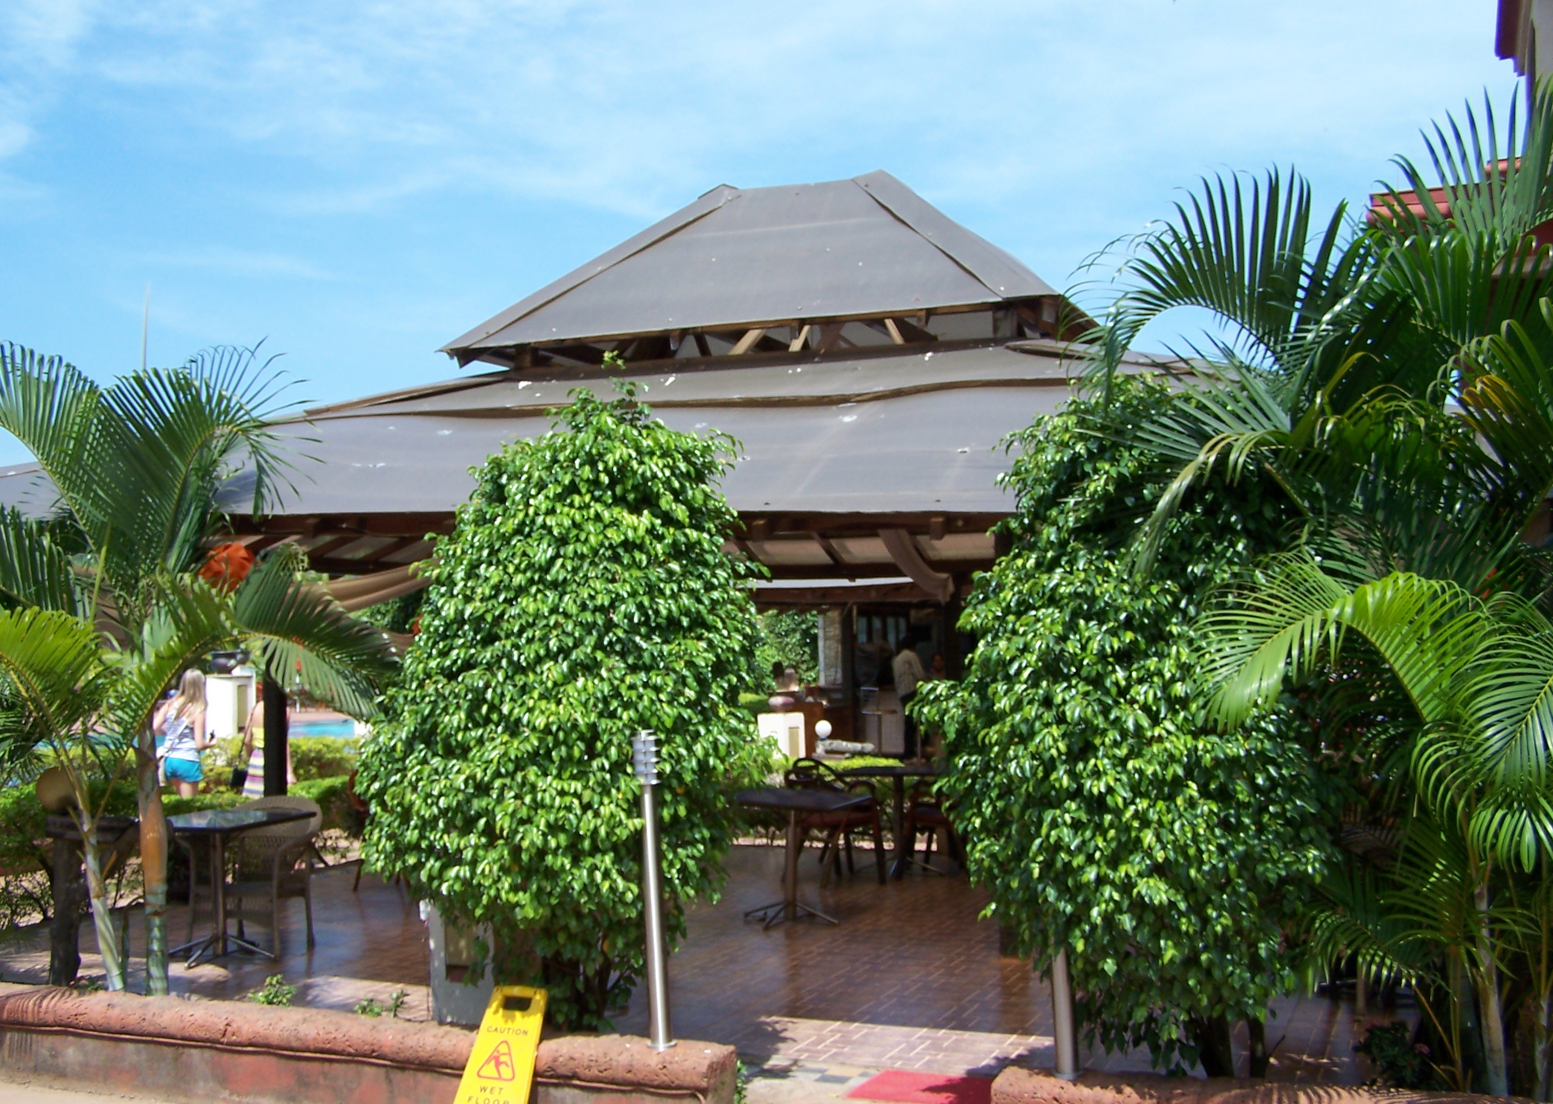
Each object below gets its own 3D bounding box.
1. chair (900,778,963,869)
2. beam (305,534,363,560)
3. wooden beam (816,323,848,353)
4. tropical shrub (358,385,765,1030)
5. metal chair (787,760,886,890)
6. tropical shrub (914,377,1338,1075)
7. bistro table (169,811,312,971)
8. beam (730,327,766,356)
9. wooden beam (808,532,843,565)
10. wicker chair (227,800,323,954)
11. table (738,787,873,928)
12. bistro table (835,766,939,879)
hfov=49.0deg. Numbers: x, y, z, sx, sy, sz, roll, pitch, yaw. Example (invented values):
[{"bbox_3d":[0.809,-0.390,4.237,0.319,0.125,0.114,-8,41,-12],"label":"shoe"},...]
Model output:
[{"bbox_3d":[1.166,1.861,12.088,0.540,0.800,0.540,0,-2,-6],"label":"chair"},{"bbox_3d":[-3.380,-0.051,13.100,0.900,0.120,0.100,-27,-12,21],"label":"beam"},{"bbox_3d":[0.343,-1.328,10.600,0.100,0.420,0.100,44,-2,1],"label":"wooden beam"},{"bbox_3d":[-0.828,0.714,6.678,1.550,2.600,1.450,0,-2,0],"label":"tropical shrub"},{"bbox_3d":[0.376,1.824,11.560,0.550,0.840,0.550,1,-3,-31],"label":"metal chair"},{"bbox_3d":[1.212,0.702,5.878,1.470,2.550,1.400,0,-2,0],"label":"tropical shrub"},{"bbox_3d":[-2.974,1.793,9.126,0.760,0.740,0.760,-1,-2,24],"label":"bistro table"},{"bbox_3d":[-0.169,-1.247,10.100,0.400,0.080,0.080,-36,-6,5],"label":"beam"},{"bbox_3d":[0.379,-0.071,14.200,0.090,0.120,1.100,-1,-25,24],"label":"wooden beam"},{"bbox_3d":[-2.805,1.755,9.211,0.550,0.820,0.560,-1,-2,21],"label":"wicker chair"},{"bbox_3d":[0.112,1.823,10.173,0.750,0.740,0.750,-1,-2,24],"label":"table"},{"bbox_3d":[0.894,1.891,11.937,0.750,0.730,0.750,-1,-2,24],"label":"bistro table"}]

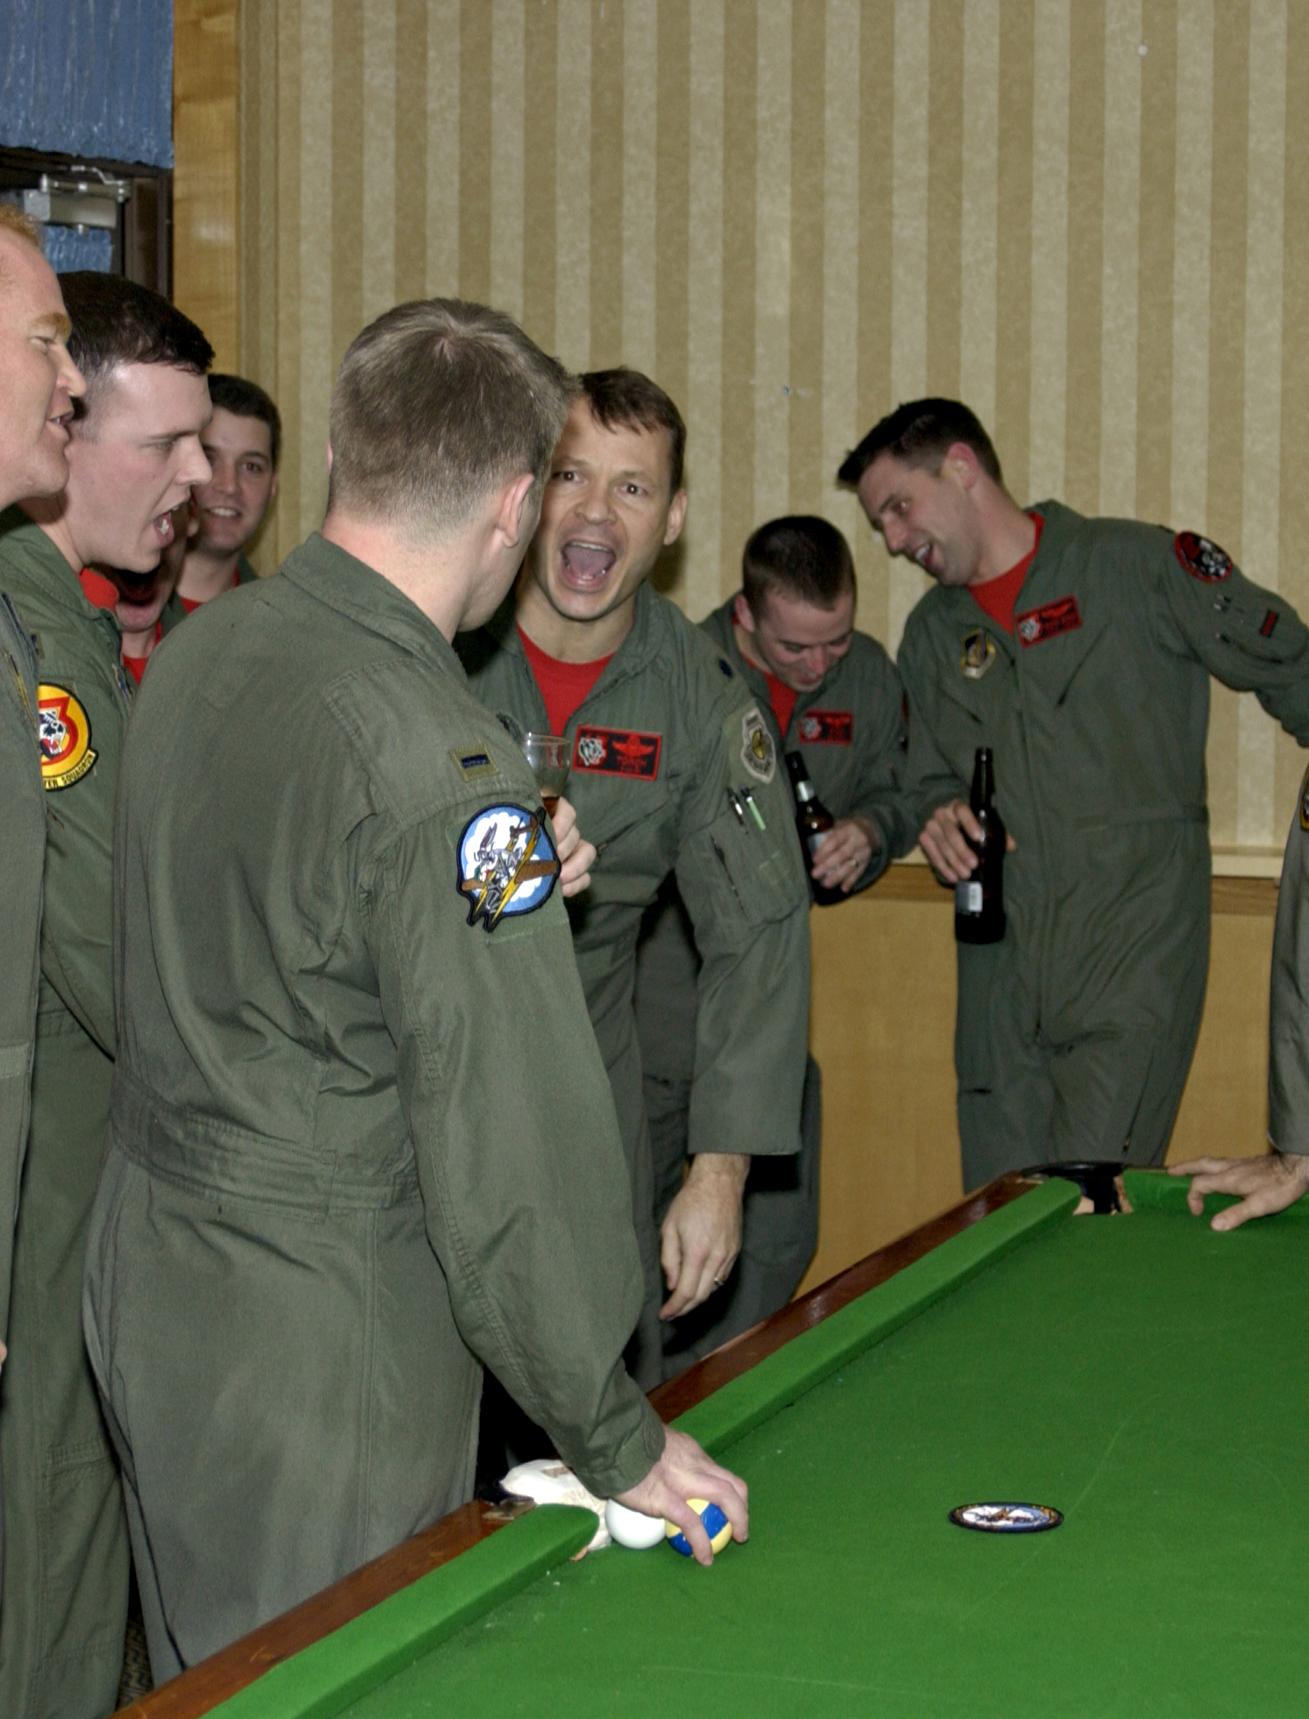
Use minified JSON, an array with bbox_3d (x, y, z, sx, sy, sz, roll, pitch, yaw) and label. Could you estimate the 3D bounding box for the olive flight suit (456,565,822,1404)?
[{"bbox_3d":[-0.063,0.452,4.399,0.520,1.480,0.350,2,4,21],"label":"olive flight suit"}]

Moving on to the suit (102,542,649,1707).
[{"bbox_3d":[-0.233,0.500,3.270,0.450,1.510,0.540,-2,5,-35],"label":"suit"}]

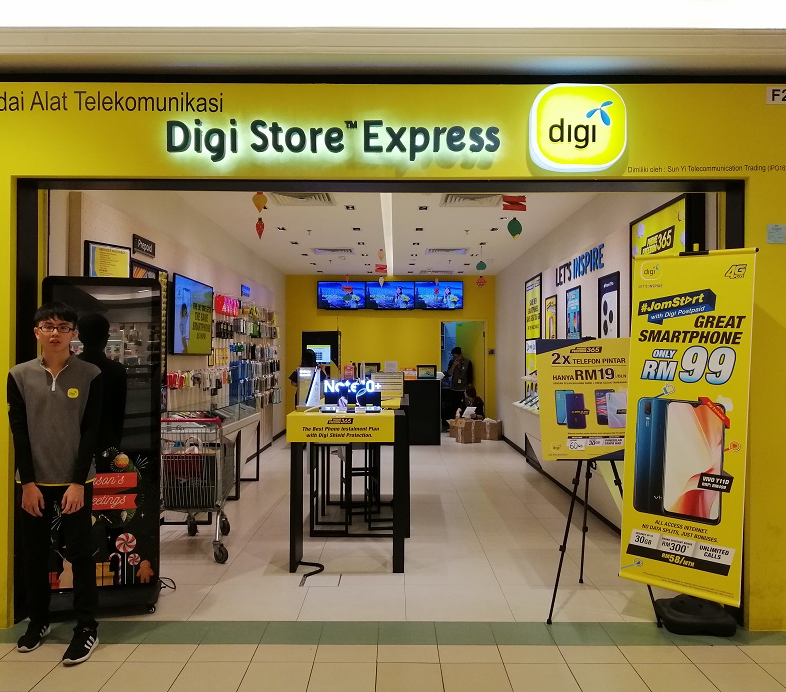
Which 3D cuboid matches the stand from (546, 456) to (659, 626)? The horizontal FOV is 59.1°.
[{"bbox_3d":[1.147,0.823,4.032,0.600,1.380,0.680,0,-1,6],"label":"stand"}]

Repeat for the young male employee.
[{"bbox_3d":[-1.662,0.642,3.430,0.450,1.720,0.340,0,-1,-16],"label":"young male employee"}]

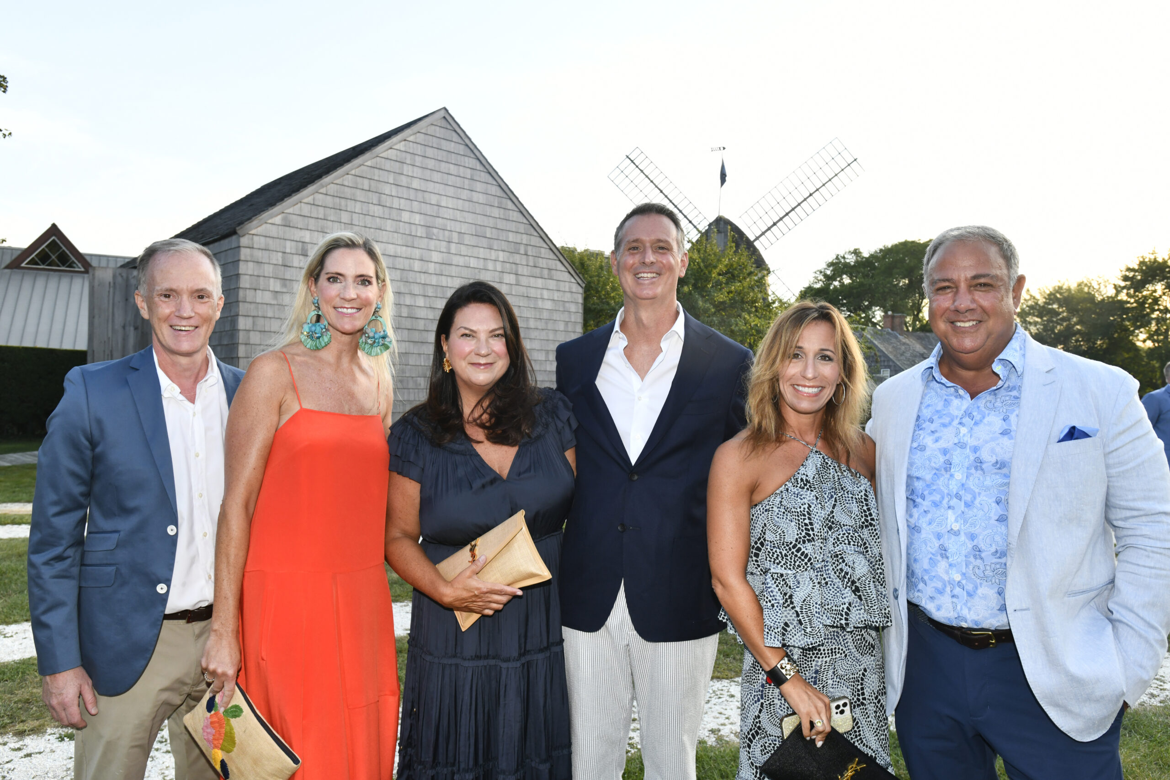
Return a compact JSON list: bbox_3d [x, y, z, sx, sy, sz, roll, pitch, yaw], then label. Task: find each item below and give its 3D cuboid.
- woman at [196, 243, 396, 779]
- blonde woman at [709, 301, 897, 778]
[{"bbox_3d":[-0.655,0.520,1.900,0.490,1.770,0.340,1,-1,-27],"label":"woman"},{"bbox_3d":[0.495,0.610,1.880,0.470,1.640,0.330,1,-1,5],"label":"blonde woman"}]

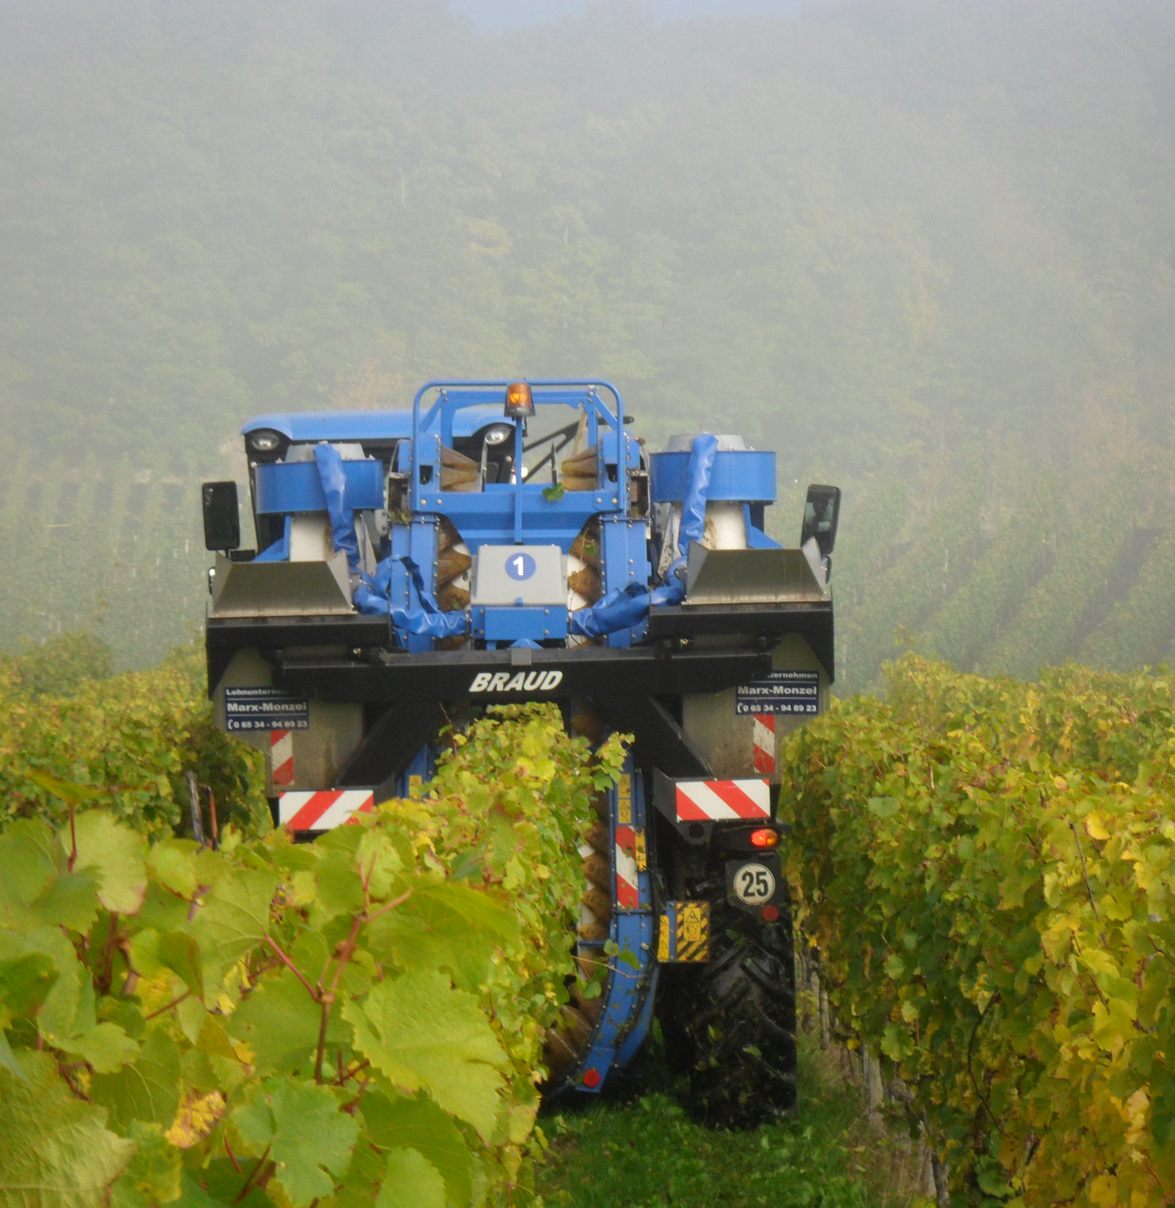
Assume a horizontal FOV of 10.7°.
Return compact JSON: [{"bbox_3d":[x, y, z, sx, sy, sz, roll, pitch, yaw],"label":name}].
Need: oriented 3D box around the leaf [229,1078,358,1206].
[{"bbox_3d":[-0.236,0.432,5.050,0.103,0.105,0.045,-1,1,-6],"label":"leaf"}]

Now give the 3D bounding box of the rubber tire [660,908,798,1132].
[{"bbox_3d":[0.763,1.953,31.100,0.520,1.310,1.310,-1,1,0],"label":"rubber tire"}]

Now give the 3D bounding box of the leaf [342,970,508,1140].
[{"bbox_3d":[-0.129,0.359,5.000,0.131,0.136,0.055,1,-1,-5],"label":"leaf"}]

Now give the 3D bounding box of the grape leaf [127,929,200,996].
[{"bbox_3d":[-0.350,0.297,5.200,0.063,0.060,0.035,-1,1,-6],"label":"grape leaf"}]

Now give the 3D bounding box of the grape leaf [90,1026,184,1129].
[{"bbox_3d":[-0.380,0.400,5.300,0.080,0.087,0.040,1,-1,0],"label":"grape leaf"}]

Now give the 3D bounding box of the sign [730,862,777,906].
[{"bbox_3d":[0.802,1.346,30.100,0.200,0.200,0.015,1,-1,0],"label":"sign"}]

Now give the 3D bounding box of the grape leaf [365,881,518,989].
[{"bbox_3d":[-0.124,0.282,5.300,0.130,0.095,0.060,-1,1,-6],"label":"grape leaf"}]

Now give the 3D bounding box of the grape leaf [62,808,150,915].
[{"bbox_3d":[-0.406,0.219,5.300,0.074,0.088,0.035,1,-1,0],"label":"grape leaf"}]

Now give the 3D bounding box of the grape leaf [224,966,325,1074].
[{"bbox_3d":[-0.261,0.356,5.300,0.090,0.100,0.040,1,-1,0],"label":"grape leaf"}]

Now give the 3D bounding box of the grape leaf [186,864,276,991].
[{"bbox_3d":[-0.295,0.271,5.200,0.080,0.108,0.045,-1,1,-6],"label":"grape leaf"}]

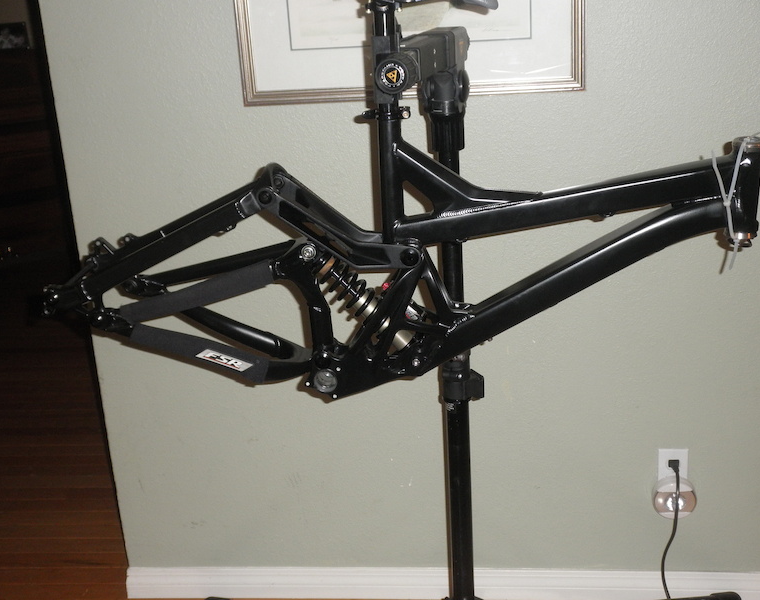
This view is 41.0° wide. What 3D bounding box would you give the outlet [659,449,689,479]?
[{"bbox_3d":[0.724,0.423,2.508,0.070,0.114,0.009,-1,19,7],"label":"outlet"}]

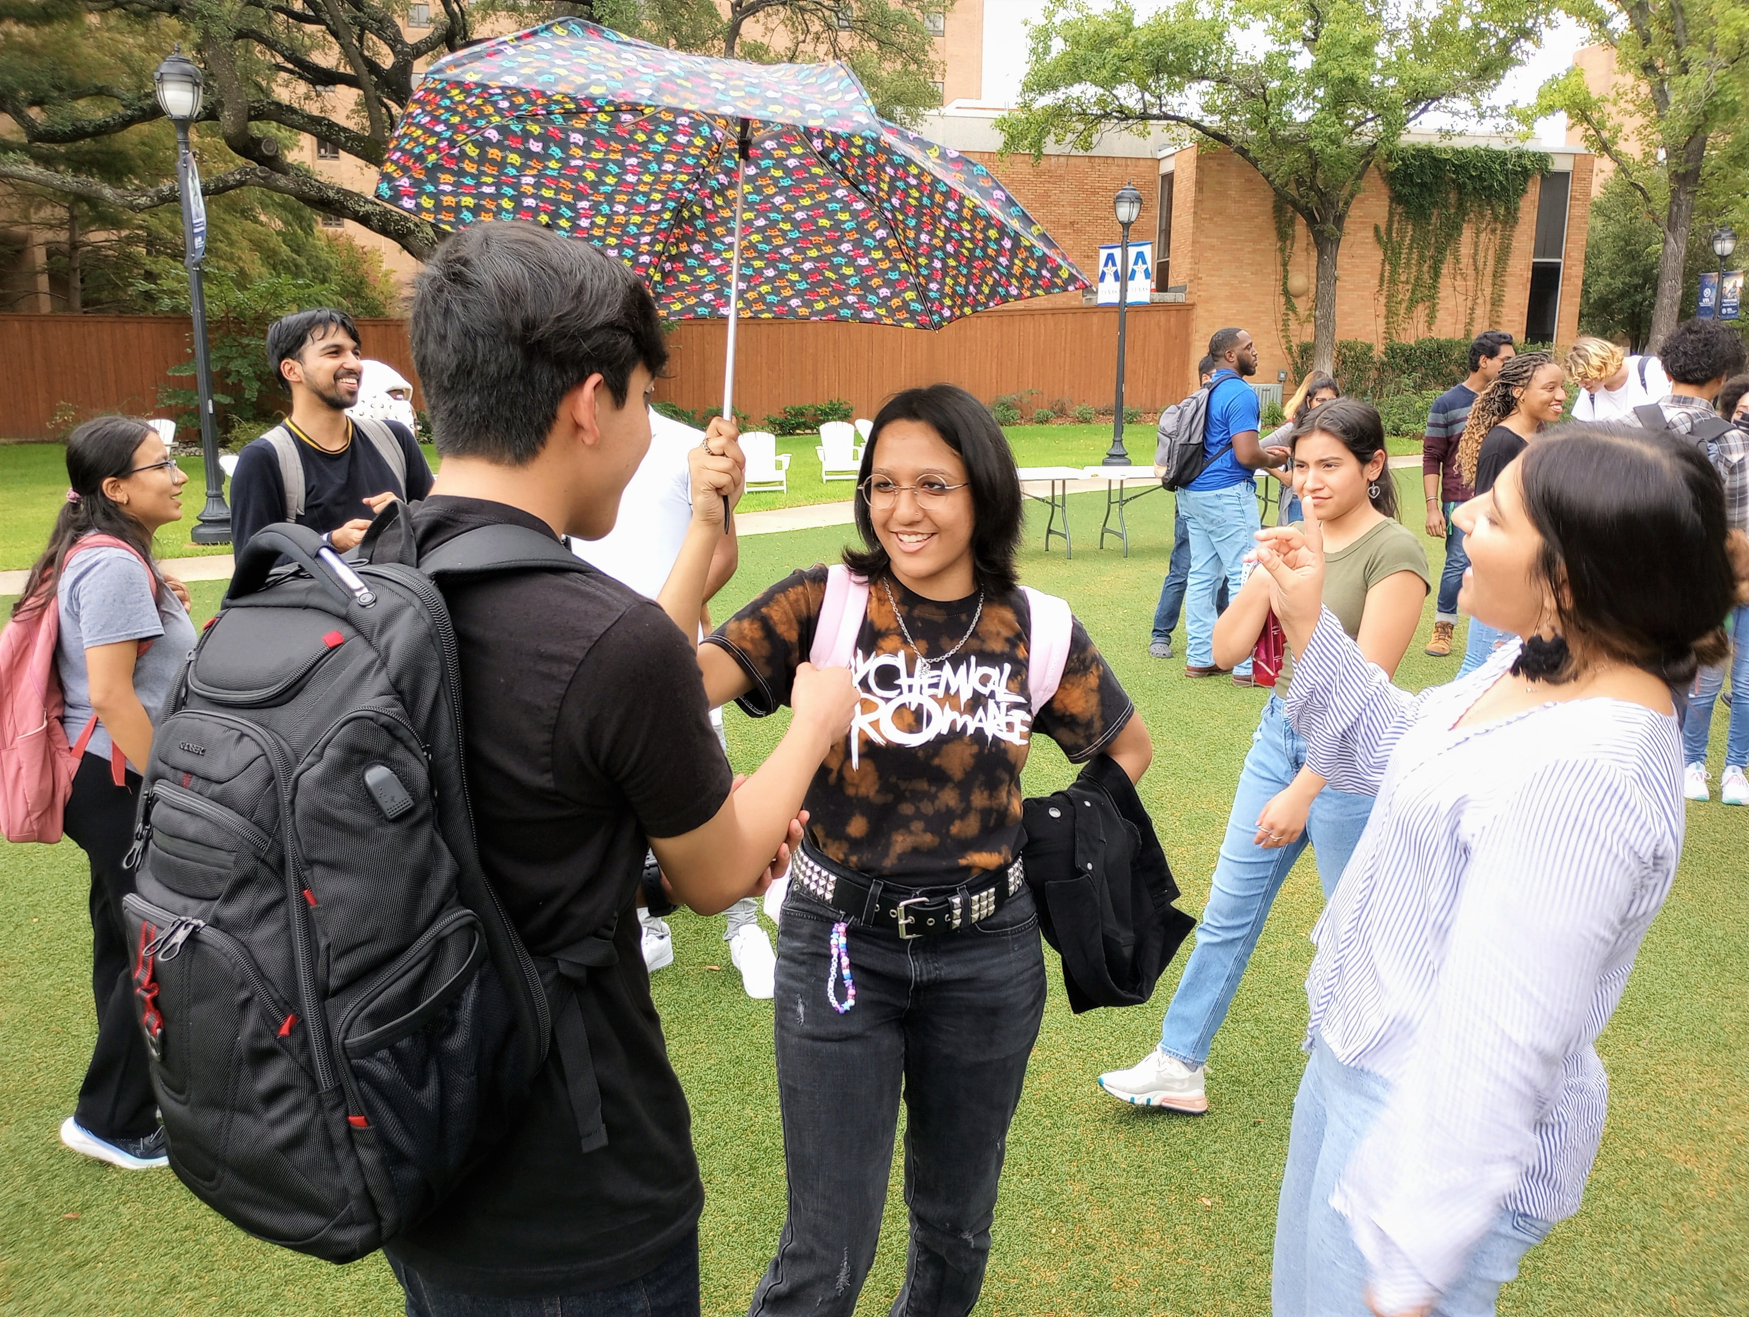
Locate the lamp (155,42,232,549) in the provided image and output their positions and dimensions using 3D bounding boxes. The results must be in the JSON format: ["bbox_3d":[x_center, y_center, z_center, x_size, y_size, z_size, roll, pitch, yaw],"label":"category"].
[{"bbox_3d":[-6.215,-3.302,13.012,0.450,4.420,0.450,0,12,0],"label":"lamp"}]

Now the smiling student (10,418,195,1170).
[{"bbox_3d":[-1.590,0.291,2.874,0.400,1.540,0.440,-5,12,-24],"label":"smiling student"}]

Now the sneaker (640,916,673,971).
[{"bbox_3d":[-0.678,0.810,3.862,0.105,0.115,0.285,7,13,30],"label":"sneaker"}]

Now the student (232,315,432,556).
[{"bbox_3d":[-1.330,0.019,3.599,0.400,1.760,0.520,11,16,43],"label":"student"}]

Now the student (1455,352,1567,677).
[{"bbox_3d":[2.468,-0.355,5.610,0.450,1.680,0.460,3,11,18],"label":"student"}]

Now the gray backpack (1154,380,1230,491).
[{"bbox_3d":[1.601,-1.144,7.300,0.240,0.540,0.320,6,10,-8],"label":"gray backpack"}]

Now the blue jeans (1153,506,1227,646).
[{"bbox_3d":[1.805,-0.540,8.050,0.380,1.000,0.440,9,14,40],"label":"blue jeans"}]

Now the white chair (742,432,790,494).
[{"bbox_3d":[-1.710,-2.956,21.114,0.750,0.940,0.850,-3,11,-16],"label":"white chair"}]

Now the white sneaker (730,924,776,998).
[{"bbox_3d":[-0.331,0.814,3.857,0.105,0.115,0.285,-3,12,-17],"label":"white sneaker"}]

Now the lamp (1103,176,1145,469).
[{"bbox_3d":[4.072,-5.330,22.992,0.450,4.550,0.450,0,12,0],"label":"lamp"}]

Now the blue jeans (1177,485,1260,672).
[{"bbox_3d":[1.814,-0.427,7.450,0.390,1.030,0.400,-3,11,-11],"label":"blue jeans"}]

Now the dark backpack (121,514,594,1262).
[{"bbox_3d":[-0.432,0.174,1.150,0.330,0.540,0.270,9,19,40],"label":"dark backpack"}]

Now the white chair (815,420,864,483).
[{"bbox_3d":[-0.507,-2.956,20.321,0.750,0.900,0.820,-2,12,-14],"label":"white chair"}]

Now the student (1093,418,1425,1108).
[{"bbox_3d":[0.868,0.229,3.107,0.620,1.580,0.480,-6,13,-27],"label":"student"}]

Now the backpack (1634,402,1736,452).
[{"bbox_3d":[2.388,-0.476,4.200,0.330,0.500,0.240,6,13,31],"label":"backpack"}]

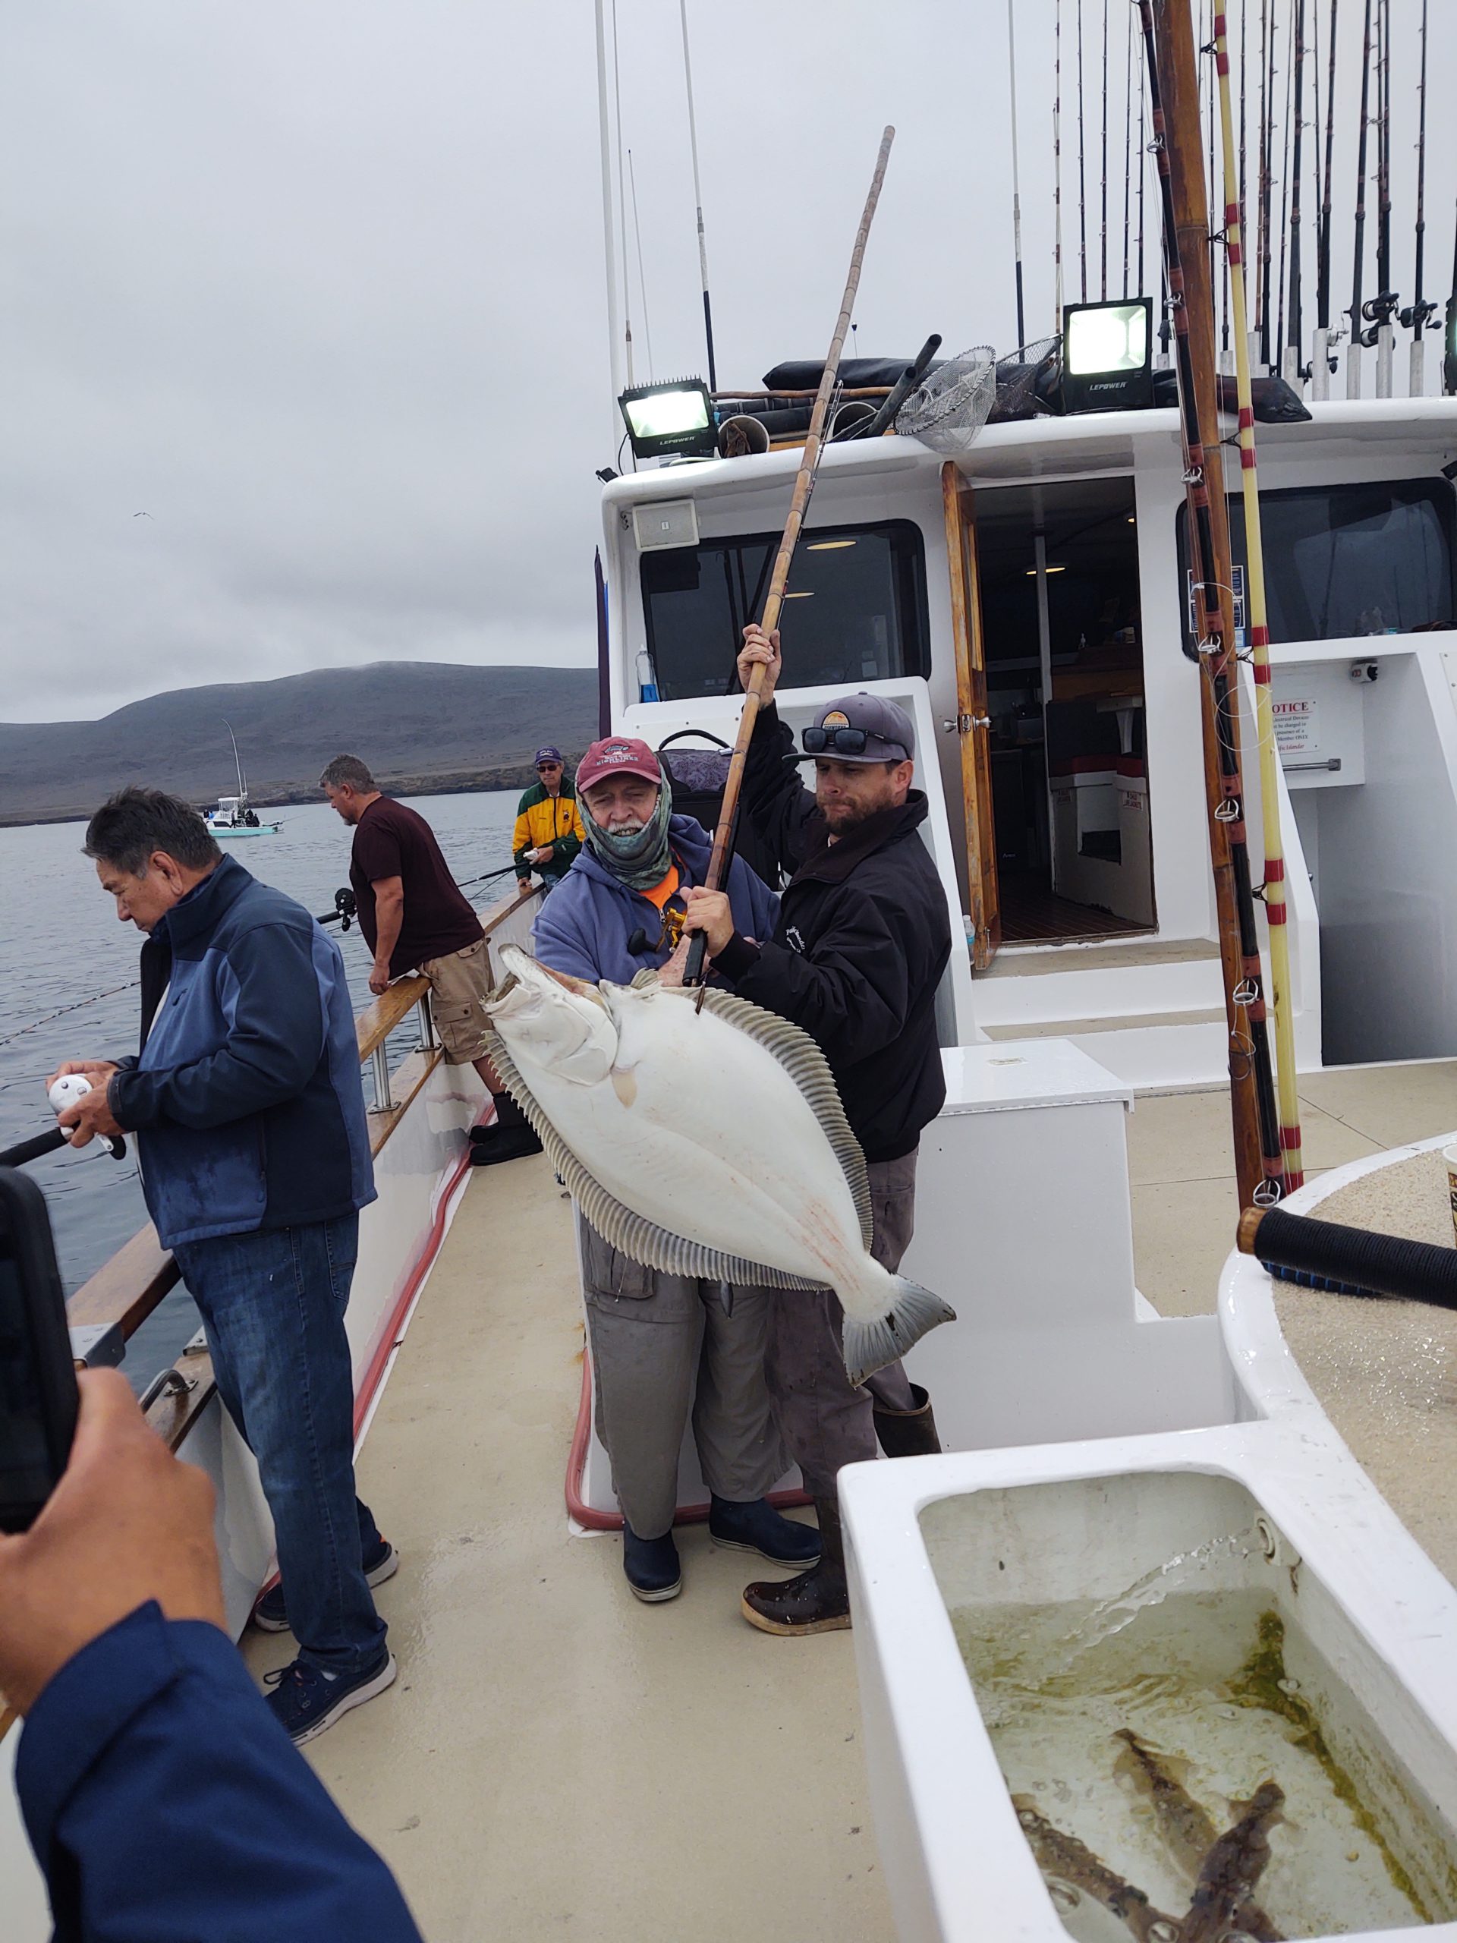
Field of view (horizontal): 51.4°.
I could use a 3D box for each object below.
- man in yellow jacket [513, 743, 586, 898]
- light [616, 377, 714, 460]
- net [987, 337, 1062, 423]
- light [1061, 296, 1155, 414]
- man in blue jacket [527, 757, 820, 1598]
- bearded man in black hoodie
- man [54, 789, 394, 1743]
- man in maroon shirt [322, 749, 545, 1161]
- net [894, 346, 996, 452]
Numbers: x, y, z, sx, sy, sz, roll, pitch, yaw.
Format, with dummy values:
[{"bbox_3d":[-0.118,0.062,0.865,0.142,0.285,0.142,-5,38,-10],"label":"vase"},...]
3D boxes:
[{"bbox_3d":[-1.101,-0.513,9.601,0.600,1.809,0.450,-5,7,-5],"label":"man in yellow jacket"},{"bbox_3d":[-0.219,-1.966,5.400,0.300,0.110,0.370,-5,-26,-3],"label":"light"},{"bbox_3d":[1.088,-2.146,5.500,0.330,0.320,0.320,-4,7,0],"label":"net"},{"bbox_3d":[1.345,-2.170,5.350,0.305,0.375,0.110,-4,15,4],"label":"light"},{"bbox_3d":[-0.127,0.394,3.213,0.600,1.773,0.460,-5,7,-8],"label":"man in blue jacket"},{"bbox_3d":[0.186,0.281,3.121,0.500,1.975,0.570,-9,9,-36],"label":"bearded man in black hoodie"},{"bbox_3d":[-0.983,0.513,2.948,0.630,1.728,0.580,-8,8,-25],"label":"man"},{"bbox_3d":[-1.279,-0.071,6.531,0.920,1.749,0.580,-5,7,-10],"label":"man in maroon shirt"},{"bbox_3d":[0.749,-1.985,5.250,0.350,0.350,0.320,-4,7,0],"label":"net"}]

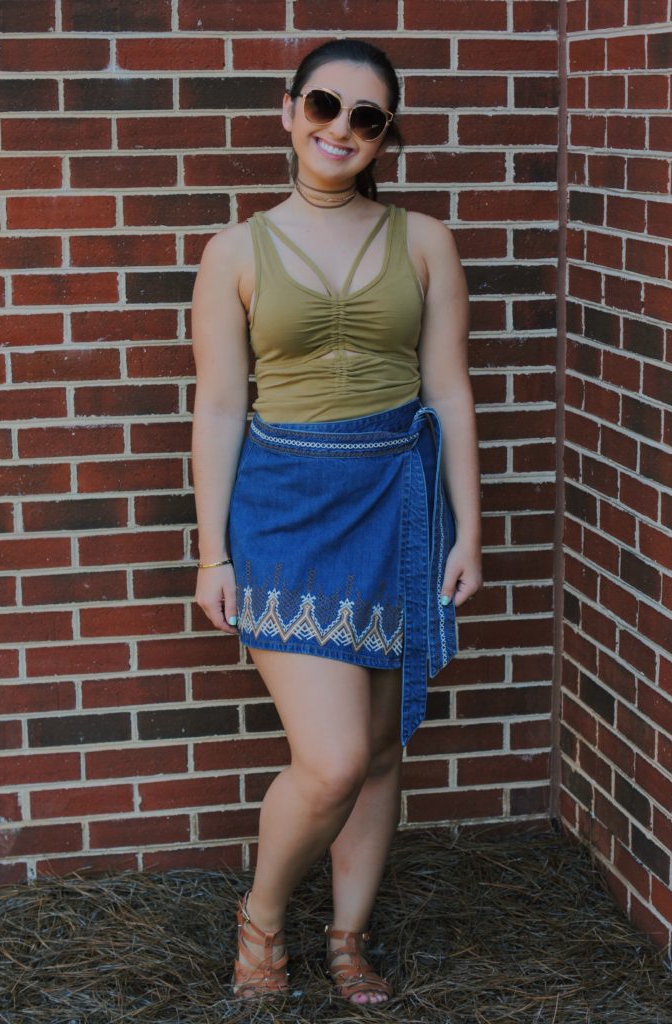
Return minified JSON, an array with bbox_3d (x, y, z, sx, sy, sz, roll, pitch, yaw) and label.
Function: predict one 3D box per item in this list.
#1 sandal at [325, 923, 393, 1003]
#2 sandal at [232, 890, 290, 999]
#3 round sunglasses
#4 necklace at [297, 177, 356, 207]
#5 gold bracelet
[{"bbox_3d":[0.030,0.730,3.546,0.090,0.102,0.232,-2,11,-10],"label":"sandal"},{"bbox_3d":[-0.122,0.722,3.561,0.090,0.115,0.232,0,11,0],"label":"sandal"},{"bbox_3d":[0.007,-0.626,3.356,0.140,0.057,0.142,9,9,-10],"label":"round sunglasses"},{"bbox_3d":[-0.015,-0.512,3.394,0.100,0.033,0.106,4,28,-4],"label":"necklace"},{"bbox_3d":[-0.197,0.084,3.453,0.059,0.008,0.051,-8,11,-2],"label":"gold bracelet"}]

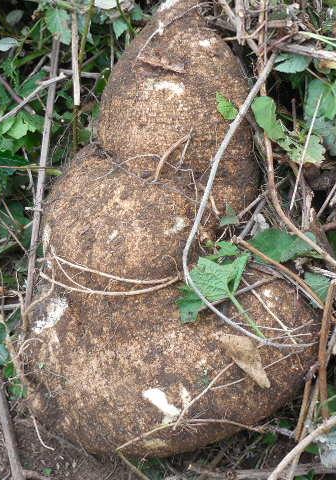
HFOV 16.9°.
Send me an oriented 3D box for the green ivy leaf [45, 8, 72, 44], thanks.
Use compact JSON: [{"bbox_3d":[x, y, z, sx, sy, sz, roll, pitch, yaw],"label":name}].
[{"bbox_3d":[-0.115,-0.226,1.186,0.029,0.010,0.045,-19,68,-8],"label":"green ivy leaf"}]

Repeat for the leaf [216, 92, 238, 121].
[{"bbox_3d":[0.065,-0.146,1.230,0.022,0.008,0.032,-27,80,-26],"label":"leaf"}]

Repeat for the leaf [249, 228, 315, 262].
[{"bbox_3d":[0.118,0.006,1.177,0.069,0.018,0.039,-2,60,-1],"label":"leaf"}]

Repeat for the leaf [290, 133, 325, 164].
[{"bbox_3d":[0.137,-0.090,1.117,0.038,0.011,0.031,22,68,9],"label":"leaf"}]

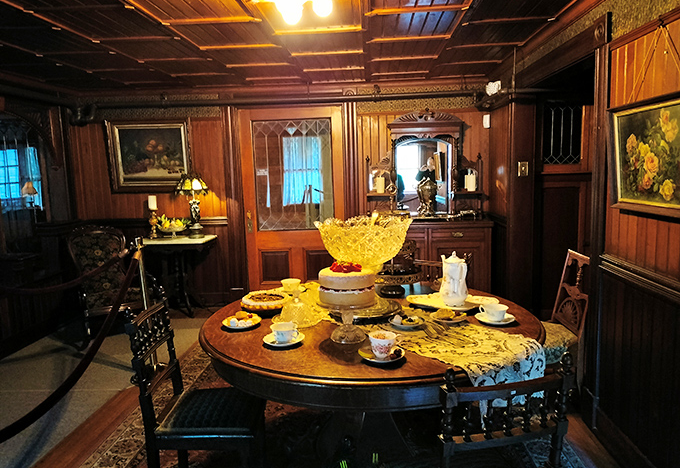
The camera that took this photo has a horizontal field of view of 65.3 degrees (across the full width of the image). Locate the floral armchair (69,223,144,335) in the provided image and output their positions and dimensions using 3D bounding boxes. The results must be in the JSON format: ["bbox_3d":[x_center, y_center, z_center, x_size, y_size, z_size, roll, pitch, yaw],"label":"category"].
[{"bbox_3d":[-2.112,0.444,4.794,0.600,0.970,0.680,-8,9,-39],"label":"floral armchair"}]

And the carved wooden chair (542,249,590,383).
[{"bbox_3d":[1.188,0.573,3.222,0.490,0.910,0.410,-2,7,1],"label":"carved wooden chair"}]

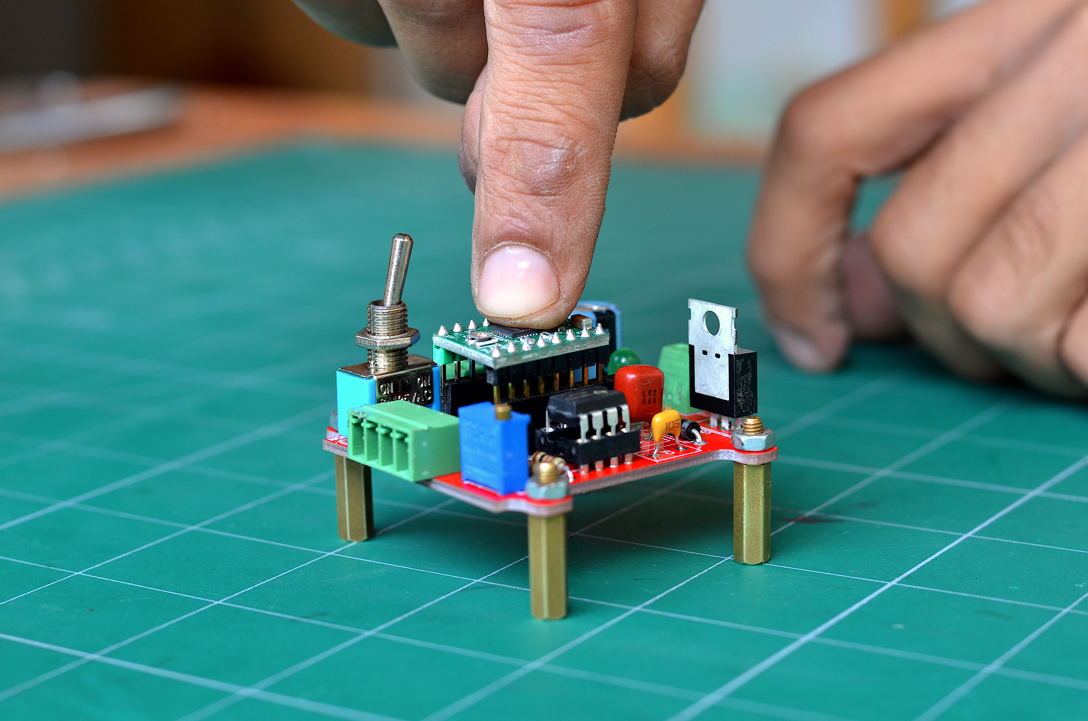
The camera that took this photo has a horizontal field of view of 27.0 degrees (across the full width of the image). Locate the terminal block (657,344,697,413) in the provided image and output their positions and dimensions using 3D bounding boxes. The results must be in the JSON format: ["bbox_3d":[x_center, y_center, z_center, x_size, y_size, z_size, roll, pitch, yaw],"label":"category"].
[{"bbox_3d":[0.022,0.003,0.337,0.007,0.009,0.007,-11,16,-36],"label":"terminal block"}]

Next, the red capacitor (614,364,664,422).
[{"bbox_3d":[0.014,0.005,0.330,0.006,0.008,0.005,-11,16,-36],"label":"red capacitor"}]

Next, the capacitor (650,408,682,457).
[{"bbox_3d":[0.017,0.010,0.312,0.006,0.006,0.003,-11,16,-36],"label":"capacitor"}]

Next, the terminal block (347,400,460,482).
[{"bbox_3d":[-0.019,0.011,0.309,0.009,0.007,0.017,-11,16,-36],"label":"terminal block"}]

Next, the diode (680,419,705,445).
[{"bbox_3d":[0.019,0.010,0.320,0.003,0.003,0.009,-11,16,-36],"label":"diode"}]

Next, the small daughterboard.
[{"bbox_3d":[-0.003,-0.003,0.315,0.020,0.003,0.015,-13,22,-35],"label":"small daughterboard"}]

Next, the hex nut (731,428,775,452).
[{"bbox_3d":[0.029,0.011,0.314,0.006,0.002,0.005,-1,13,1],"label":"hex nut"}]

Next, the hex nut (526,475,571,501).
[{"bbox_3d":[0.000,0.016,0.293,0.006,0.002,0.005,-7,14,-23],"label":"hex nut"}]

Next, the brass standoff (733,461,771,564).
[{"bbox_3d":[0.029,0.021,0.317,0.005,0.015,0.005,-1,13,-1],"label":"brass standoff"}]

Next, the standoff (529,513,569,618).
[{"bbox_3d":[0.001,0.026,0.295,0.005,0.015,0.005,-6,13,-20],"label":"standoff"}]

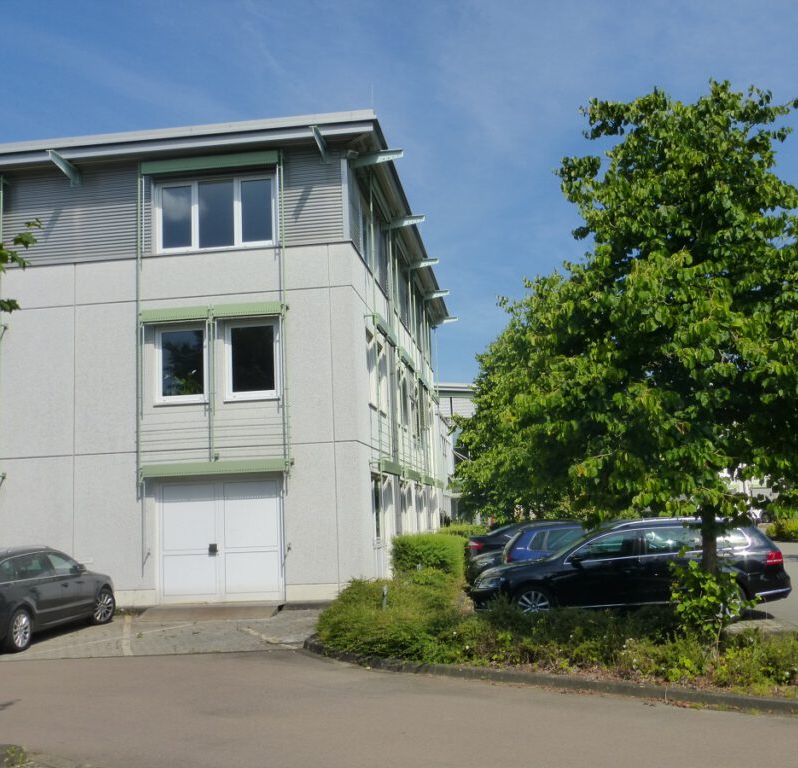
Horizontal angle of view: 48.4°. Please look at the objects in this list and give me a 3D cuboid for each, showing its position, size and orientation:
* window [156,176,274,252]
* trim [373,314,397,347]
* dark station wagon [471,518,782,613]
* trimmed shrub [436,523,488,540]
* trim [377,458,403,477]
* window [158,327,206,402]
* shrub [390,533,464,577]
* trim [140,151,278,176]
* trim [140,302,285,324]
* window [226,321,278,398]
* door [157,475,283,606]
[{"bbox_3d":[-4.123,-3.820,19.952,2.744,1.658,0.130,-3,-8,7],"label":"window"},{"bbox_3d":[-0.301,-1.298,22.144,0.160,0.274,3.244,-3,-8,7],"label":"trim"},{"bbox_3d":[3.407,2.841,13.678,4.770,1.510,1.830,-3,-8,3],"label":"dark station wagon"},{"bbox_3d":[2.055,5.242,28.831,1.500,1.190,5.000,-3,-8,7],"label":"trimmed shrub"},{"bbox_3d":[-0.175,2.118,22.125,0.200,0.264,3.390,-3,-8,7],"label":"trim"},{"bbox_3d":[-4.771,-0.424,19.581,1.143,1.722,0.130,-3,-8,7],"label":"window"},{"bbox_3d":[0.639,3.803,18.323,1.250,1.160,3.000,-3,-8,7],"label":"shrub"},{"bbox_3d":[-4.209,-4.896,19.665,3.161,0.291,0.160,-3,-8,7],"label":"trim"},{"bbox_3d":[-4.044,-1.542,19.191,3.218,0.282,0.160,-3,-8,7],"label":"trim"},{"bbox_3d":[-3.204,-0.527,19.300,1.152,1.698,0.120,-3,-8,7],"label":"window"},{"bbox_3d":[-3.791,3.307,18.896,2.734,2.598,0.130,-3,-8,7],"label":"door"}]

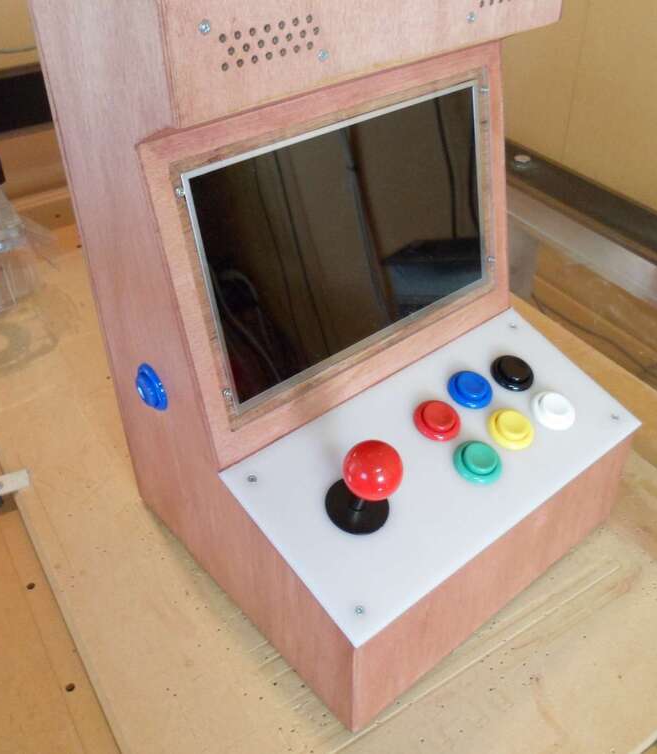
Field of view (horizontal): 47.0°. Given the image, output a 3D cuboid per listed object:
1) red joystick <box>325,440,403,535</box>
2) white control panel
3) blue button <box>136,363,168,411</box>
[{"bbox_3d":[0.023,0.062,0.448,0.040,0.058,0.040,7,50,-8],"label":"red joystick"},{"bbox_3d":[0.082,0.048,0.514,0.287,0.004,0.132,-28,62,-31],"label":"white control panel"},{"bbox_3d":[-0.116,0.008,0.487,0.009,0.035,0.035,-28,46,-31],"label":"blue button"}]

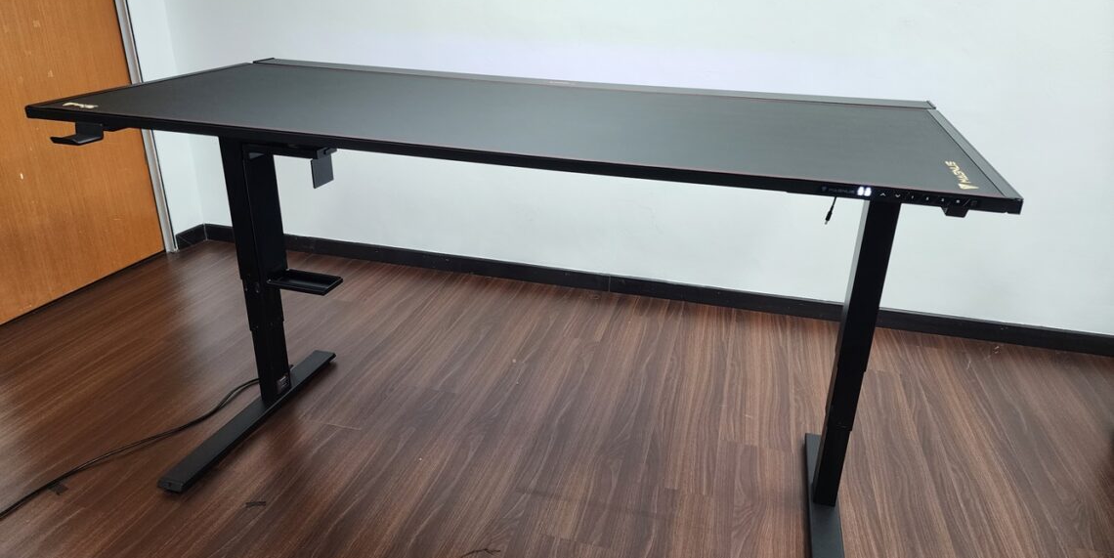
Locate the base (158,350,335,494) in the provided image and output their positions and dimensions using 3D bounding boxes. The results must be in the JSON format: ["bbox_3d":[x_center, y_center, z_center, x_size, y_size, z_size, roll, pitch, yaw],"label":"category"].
[{"bbox_3d":[-0.863,0.382,2.147,0.070,0.026,0.697,8,24,14],"label":"base"}]

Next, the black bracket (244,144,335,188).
[{"bbox_3d":[-0.685,-0.306,1.923,0.201,0.099,0.109,8,24,14],"label":"black bracket"}]

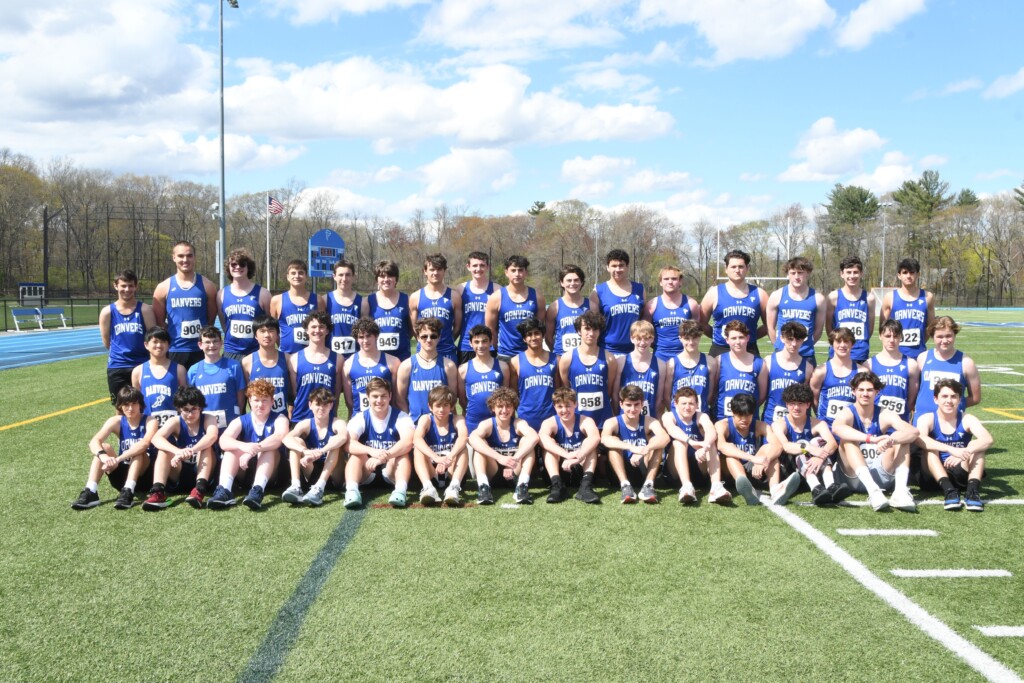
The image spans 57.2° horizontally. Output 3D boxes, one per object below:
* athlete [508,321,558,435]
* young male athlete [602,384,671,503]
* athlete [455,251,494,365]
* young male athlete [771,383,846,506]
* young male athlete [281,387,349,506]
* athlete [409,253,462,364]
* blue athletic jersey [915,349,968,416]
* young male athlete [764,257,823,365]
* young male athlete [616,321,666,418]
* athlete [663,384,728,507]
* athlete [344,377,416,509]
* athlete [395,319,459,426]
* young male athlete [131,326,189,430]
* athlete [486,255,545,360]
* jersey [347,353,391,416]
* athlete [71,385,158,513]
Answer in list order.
[{"bbox_3d":[0.162,0.448,7.787,0.409,1.284,0.520,0,3,-8],"label":"athlete"},{"bbox_3d":[0.916,0.710,6.918,0.480,0.768,0.820,1,3,3],"label":"young male athlete"},{"bbox_3d":[-0.300,0.149,7.820,0.440,1.774,0.320,0,3,-1],"label":"athlete"},{"bbox_3d":[2.224,0.735,7.090,0.561,0.818,0.860,0,3,9],"label":"young male athlete"},{"bbox_3d":[-1.464,0.744,7.048,0.500,0.780,0.760,0,3,-4],"label":"young male athlete"},{"bbox_3d":[-0.664,0.148,8.219,0.490,1.848,0.330,0,3,-4],"label":"athlete"},{"bbox_3d":[3.317,0.376,7.280,0.430,0.630,0.270,1,3,12],"label":"blue athletic jersey"},{"bbox_3d":[2.483,0.178,8.219,0.524,1.821,0.350,0,3,8],"label":"young male athlete"},{"bbox_3d":[0.992,0.453,7.365,0.440,1.234,0.600,1,3,4],"label":"young male athlete"},{"bbox_3d":[1.393,0.747,7.155,0.500,0.788,0.860,0,3,6],"label":"athlete"},{"bbox_3d":[-0.959,0.674,6.817,0.520,0.823,0.850,0,3,-3],"label":"athlete"},{"bbox_3d":[-0.686,0.447,7.784,0.500,1.296,0.520,0,3,-4],"label":"athlete"},{"bbox_3d":[-2.852,0.496,7.694,0.460,1.236,0.600,-1,3,-10],"label":"young male athlete"},{"bbox_3d":[0.023,0.166,7.770,0.470,1.750,0.320,0,3,0],"label":"athlete"},{"bbox_3d":[-1.147,0.356,7.669,0.370,0.531,0.250,0,3,-7],"label":"jersey"},{"bbox_3d":[-2.965,0.738,7.002,0.600,0.793,0.880,-1,3,-13],"label":"athlete"}]

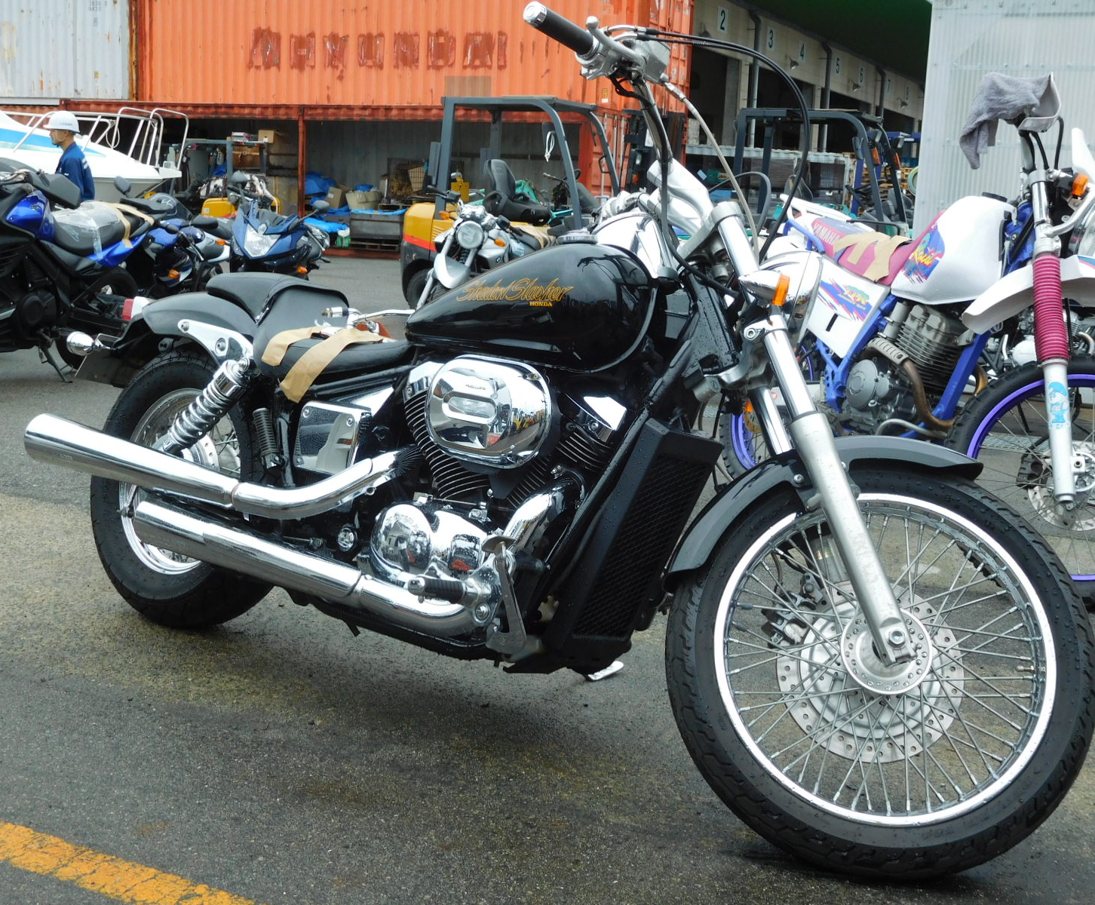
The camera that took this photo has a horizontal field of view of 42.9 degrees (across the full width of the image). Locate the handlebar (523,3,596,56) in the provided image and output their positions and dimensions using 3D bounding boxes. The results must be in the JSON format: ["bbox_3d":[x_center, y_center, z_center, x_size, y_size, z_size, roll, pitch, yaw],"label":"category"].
[{"bbox_3d":[0.018,-0.618,2.040,0.130,0.034,0.034,16,-2,-43],"label":"handlebar"}]

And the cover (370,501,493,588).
[{"bbox_3d":[-0.211,0.168,2.463,0.280,0.150,0.095,10,0,37],"label":"cover"}]

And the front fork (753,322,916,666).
[{"bbox_3d":[0.448,0.086,2.237,0.080,0.586,0.290,-14,-22,-3],"label":"front fork"}]

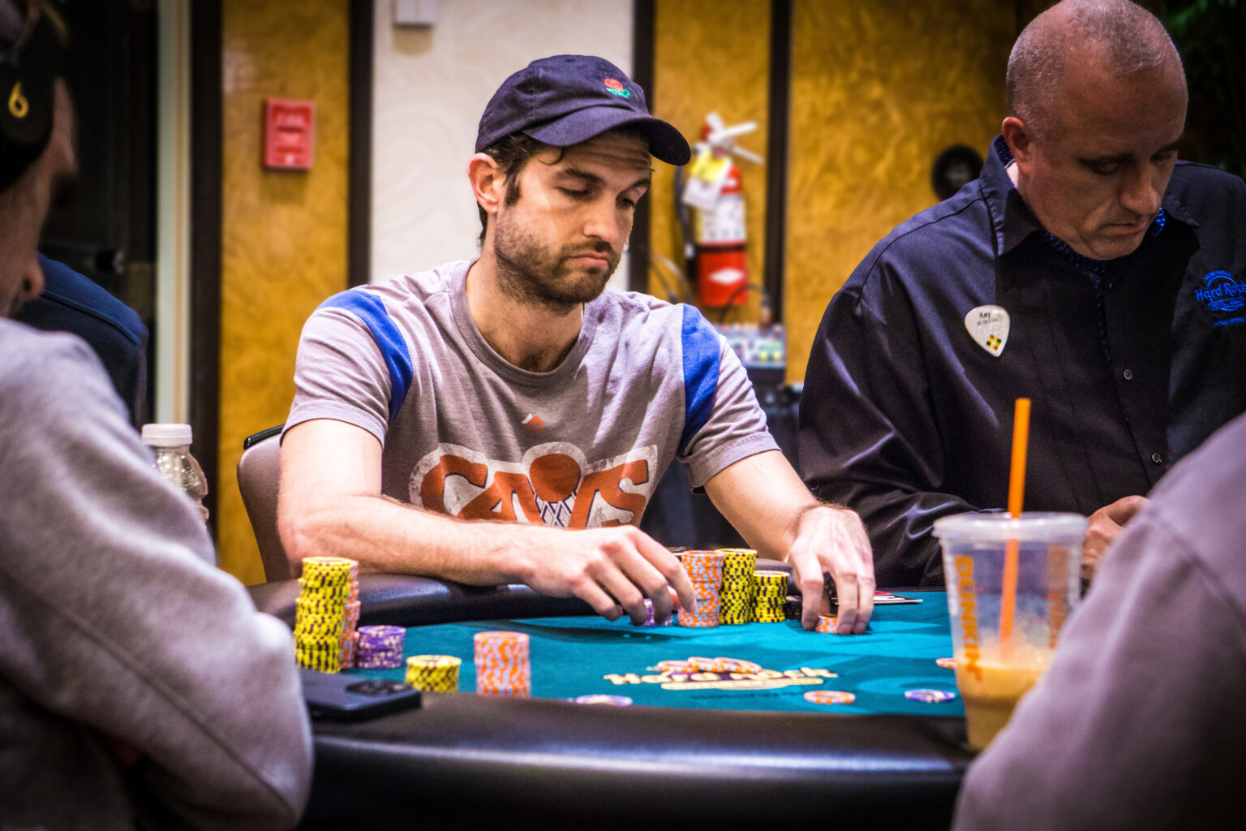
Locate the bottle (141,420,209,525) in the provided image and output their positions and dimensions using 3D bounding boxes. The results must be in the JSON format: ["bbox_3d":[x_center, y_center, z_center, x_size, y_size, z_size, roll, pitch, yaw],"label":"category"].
[{"bbox_3d":[-0.377,0.108,2.507,0.072,0.200,0.072,1,4,-10],"label":"bottle"}]

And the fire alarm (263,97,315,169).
[{"bbox_3d":[-0.679,-0.573,6.200,0.102,0.140,0.040,0,4,-16],"label":"fire alarm"}]

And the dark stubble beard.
[{"bbox_3d":[-0.060,-0.161,3.160,0.132,0.110,0.100,-2,16,-42],"label":"dark stubble beard"}]

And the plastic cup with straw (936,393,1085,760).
[{"bbox_3d":[0.258,0.107,2.030,0.101,0.236,0.101,1,4,0],"label":"plastic cup with straw"}]

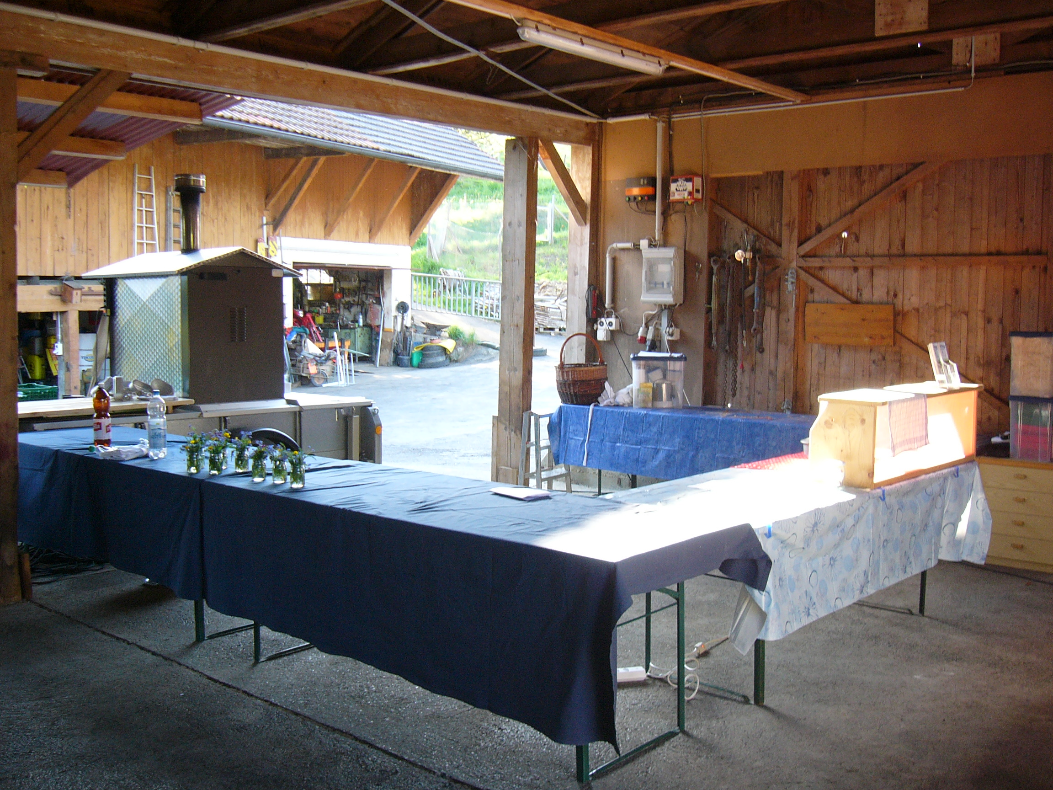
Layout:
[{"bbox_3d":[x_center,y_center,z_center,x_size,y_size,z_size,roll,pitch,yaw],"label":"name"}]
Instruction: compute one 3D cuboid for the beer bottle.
[{"bbox_3d":[-2.275,0.107,5.708,0.093,0.326,0.093,5,5,39],"label":"beer bottle"}]

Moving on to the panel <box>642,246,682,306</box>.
[{"bbox_3d":[1.054,-0.951,8.399,0.310,0.430,0.150,5,7,42],"label":"panel"}]

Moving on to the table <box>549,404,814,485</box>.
[{"bbox_3d":[1.431,0.528,8.616,2.260,0.785,0.840,5,5,39],"label":"table"}]

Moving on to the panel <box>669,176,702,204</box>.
[{"bbox_3d":[1.341,-1.744,9.031,0.240,0.220,0.140,5,5,39],"label":"panel"}]

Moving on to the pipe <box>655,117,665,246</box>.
[{"bbox_3d":[1.147,-1.847,9.226,0.048,1.060,0.050,5,5,39],"label":"pipe"}]

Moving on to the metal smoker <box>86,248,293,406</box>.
[{"bbox_3d":[-2.620,-0.555,8.310,1.350,1.140,1.060,5,5,39],"label":"metal smoker"}]

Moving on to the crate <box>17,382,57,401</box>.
[{"bbox_3d":[-7.730,-0.033,16.800,0.400,0.300,0.600,4,6,29],"label":"crate"}]

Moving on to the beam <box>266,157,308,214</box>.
[{"bbox_3d":[-4.720,-4.123,20.956,1.334,0.140,0.130,-47,-17,24],"label":"beam"}]

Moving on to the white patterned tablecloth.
[{"bbox_3d":[1.360,0.619,5.133,0.940,0.470,2.580,5,5,39],"label":"white patterned tablecloth"}]

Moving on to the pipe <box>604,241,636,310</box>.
[{"bbox_3d":[0.837,-1.058,9.527,0.330,0.590,0.060,5,5,39],"label":"pipe"}]

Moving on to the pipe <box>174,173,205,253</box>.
[{"bbox_3d":[-2.465,-1.332,7.800,0.225,0.580,0.225,5,7,42],"label":"pipe"}]

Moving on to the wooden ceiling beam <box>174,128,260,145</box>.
[{"bbox_3d":[-5.403,-4.514,18.506,1.960,0.220,0.180,4,6,29],"label":"wooden ceiling beam"}]

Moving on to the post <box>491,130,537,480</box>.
[{"bbox_3d":[-0.114,-0.634,9.005,0.320,2.980,0.170,5,5,39],"label":"post"}]

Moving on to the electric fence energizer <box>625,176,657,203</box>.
[{"bbox_3d":[0.928,-1.633,8.478,0.280,0.190,0.120,5,7,42],"label":"electric fence energizer"}]

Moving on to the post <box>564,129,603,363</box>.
[{"bbox_3d":[0.489,-0.668,8.902,0.200,2.820,0.180,5,7,42],"label":"post"}]

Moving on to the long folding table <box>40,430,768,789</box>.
[{"bbox_3d":[-1.144,0.737,4.970,4.369,0.798,0.820,5,7,39],"label":"long folding table"}]

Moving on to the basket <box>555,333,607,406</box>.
[{"bbox_3d":[0.482,-0.226,9.088,0.440,0.610,0.410,1,4,3],"label":"basket"}]

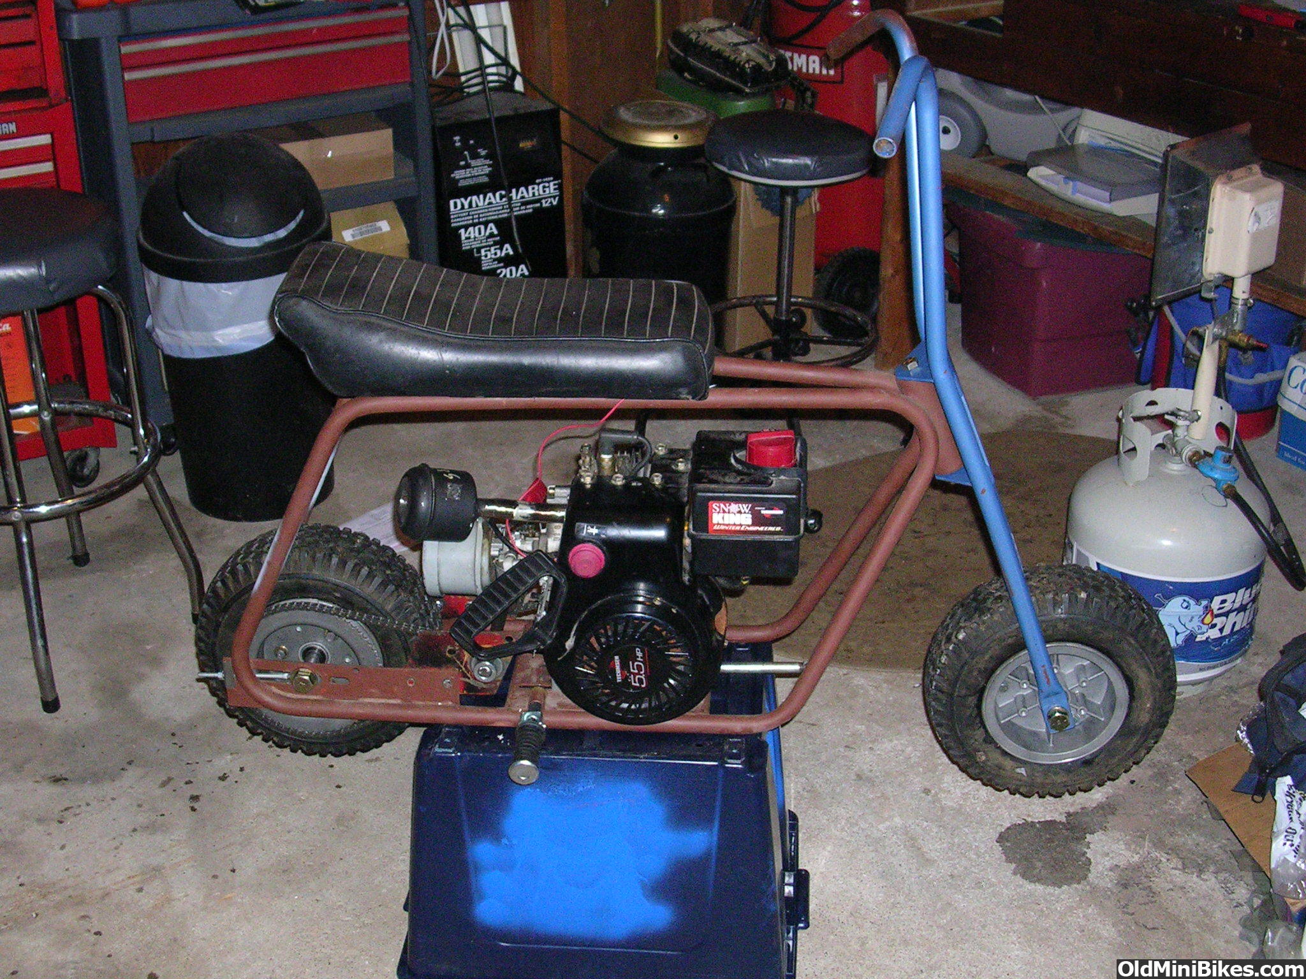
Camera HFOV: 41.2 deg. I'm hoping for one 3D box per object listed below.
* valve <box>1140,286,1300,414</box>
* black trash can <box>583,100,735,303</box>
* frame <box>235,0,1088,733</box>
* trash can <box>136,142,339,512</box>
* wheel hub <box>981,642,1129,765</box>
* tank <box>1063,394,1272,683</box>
[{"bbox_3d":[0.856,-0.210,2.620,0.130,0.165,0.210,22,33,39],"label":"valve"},{"bbox_3d":[0.018,-0.523,3.880,0.335,0.650,0.335,-1,25,0],"label":"black trash can"},{"bbox_3d":[-0.008,-0.118,2.042,1.040,0.830,0.520,1,25,4],"label":"frame"},{"bbox_3d":[-0.800,-0.329,3.394,0.365,0.728,0.365,-1,25,0],"label":"trash can"},{"bbox_3d":[0.496,0.247,2.167,0.182,0.182,0.090,1,25,4],"label":"wheel hub"},{"bbox_3d":[0.820,0.082,2.787,0.312,0.458,0.312,-15,29,-28],"label":"tank"}]

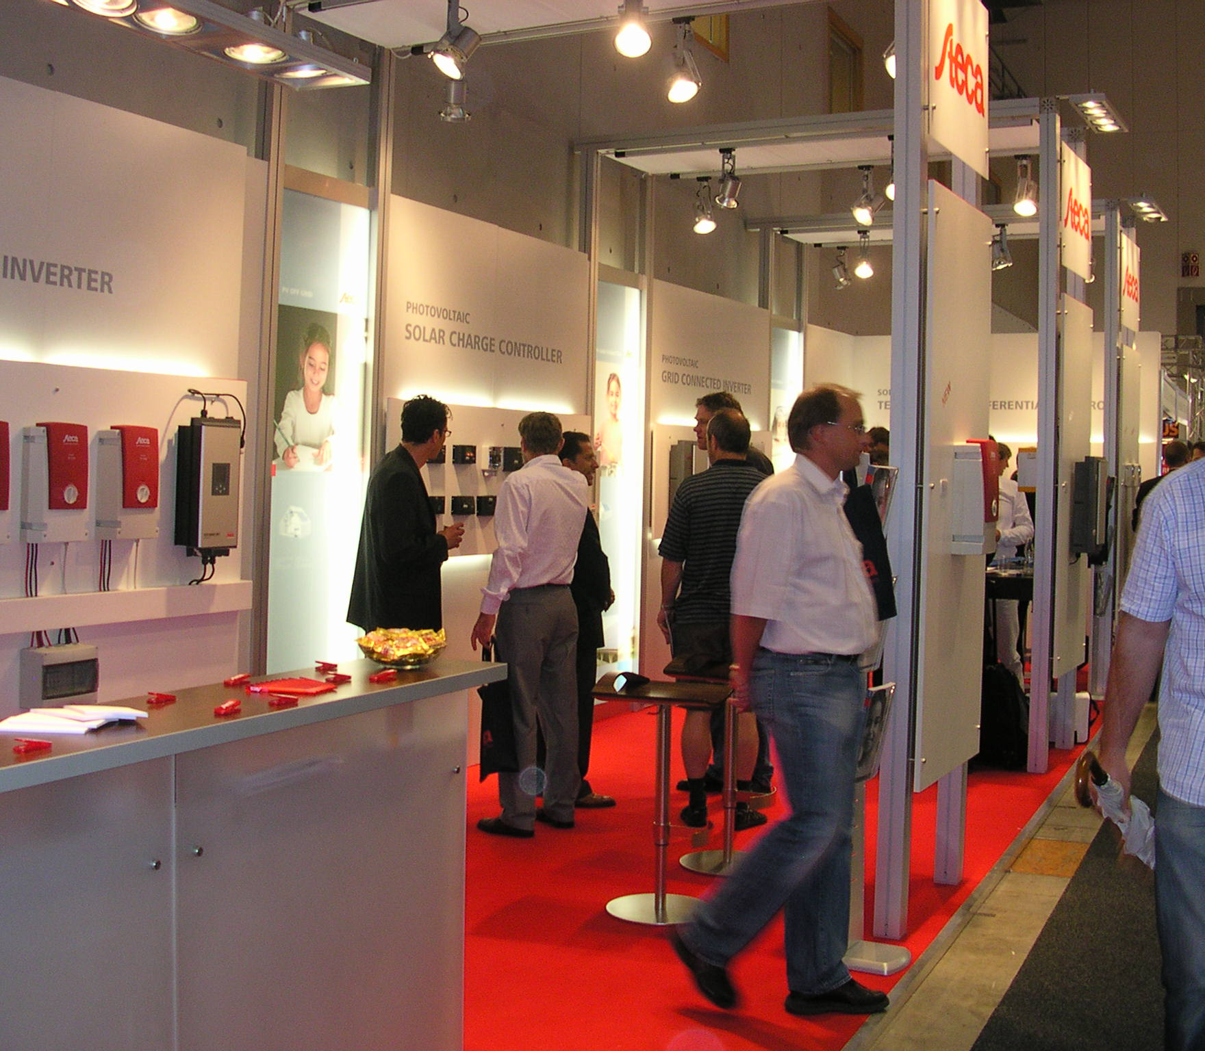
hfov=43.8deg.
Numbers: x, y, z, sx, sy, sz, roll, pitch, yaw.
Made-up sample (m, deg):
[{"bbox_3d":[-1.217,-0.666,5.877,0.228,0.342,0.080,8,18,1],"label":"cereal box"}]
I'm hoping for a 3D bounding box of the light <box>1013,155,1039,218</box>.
[{"bbox_3d":[2.432,-1.951,8.609,0.155,0.360,0.180,2,2,18],"label":"light"}]

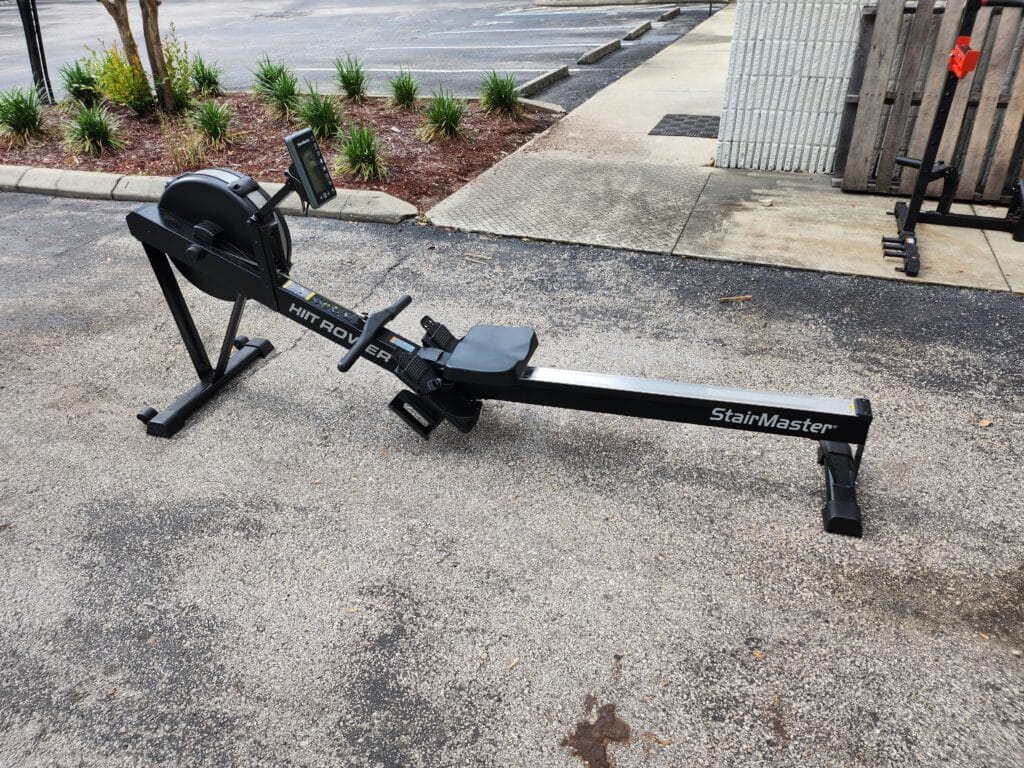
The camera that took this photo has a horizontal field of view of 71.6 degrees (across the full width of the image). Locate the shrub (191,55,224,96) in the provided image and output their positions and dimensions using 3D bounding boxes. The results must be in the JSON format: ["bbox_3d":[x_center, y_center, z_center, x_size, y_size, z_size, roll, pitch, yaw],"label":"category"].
[{"bbox_3d":[-3.340,-3.350,7.668,0.367,0.420,0.367,-13,34,-18],"label":"shrub"}]

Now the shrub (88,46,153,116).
[{"bbox_3d":[-3.833,-3.007,6.969,0.645,0.625,0.548,-1,32,0],"label":"shrub"}]

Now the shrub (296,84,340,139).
[{"bbox_3d":[-1.643,-2.295,5.884,0.390,0.439,0.390,-9,33,-12],"label":"shrub"}]

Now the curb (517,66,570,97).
[{"bbox_3d":[0.366,-3.578,8.363,0.150,0.125,1.717,11,34,19],"label":"curb"}]

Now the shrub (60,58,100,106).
[{"bbox_3d":[-4.530,-3.126,7.334,0.434,0.432,0.434,-18,35,-25],"label":"shrub"}]

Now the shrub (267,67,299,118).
[{"bbox_3d":[-2.158,-2.796,6.761,0.304,0.419,0.304,-1,32,0],"label":"shrub"}]

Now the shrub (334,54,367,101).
[{"bbox_3d":[-1.673,-3.209,7.381,0.332,0.433,0.332,-1,32,0],"label":"shrub"}]

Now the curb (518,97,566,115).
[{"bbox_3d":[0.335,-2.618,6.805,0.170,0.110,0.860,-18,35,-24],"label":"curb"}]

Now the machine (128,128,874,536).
[{"bbox_3d":[-0.117,-0.235,2.133,2.347,0.960,0.644,9,34,16],"label":"machine"}]

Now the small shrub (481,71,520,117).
[{"bbox_3d":[-0.100,-2.698,6.558,0.378,0.382,0.378,-1,32,0],"label":"small shrub"}]

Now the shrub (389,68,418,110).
[{"bbox_3d":[-1.071,-2.894,6.890,0.291,0.380,0.291,-5,32,-7],"label":"shrub"}]

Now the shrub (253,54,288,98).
[{"bbox_3d":[-2.577,-3.228,7.438,0.388,0.427,0.388,-10,33,-15],"label":"shrub"}]

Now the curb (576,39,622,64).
[{"bbox_3d":[1.335,-4.953,10.560,0.170,0.125,1.830,11,34,19],"label":"curb"}]

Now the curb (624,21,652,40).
[{"bbox_3d":[2.262,-6.314,12.670,0.170,0.125,1.830,11,34,19],"label":"curb"}]

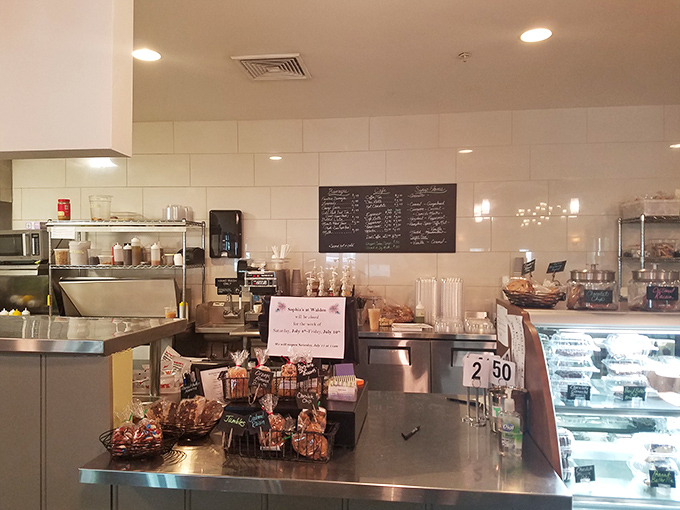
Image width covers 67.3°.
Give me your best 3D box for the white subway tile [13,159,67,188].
[{"bbox_3d":[-2.903,-0.795,4.942,0.545,0.305,0.010,0,0,7],"label":"white subway tile"}]

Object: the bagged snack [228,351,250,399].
[{"bbox_3d":[-0.324,0.379,1.620,0.066,0.152,0.055,0,-1,0],"label":"bagged snack"}]

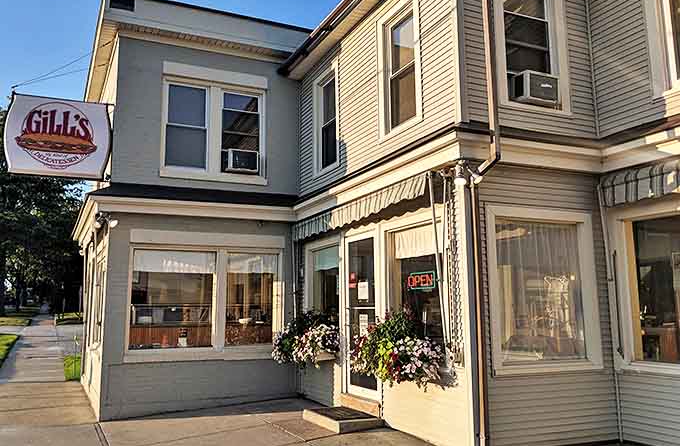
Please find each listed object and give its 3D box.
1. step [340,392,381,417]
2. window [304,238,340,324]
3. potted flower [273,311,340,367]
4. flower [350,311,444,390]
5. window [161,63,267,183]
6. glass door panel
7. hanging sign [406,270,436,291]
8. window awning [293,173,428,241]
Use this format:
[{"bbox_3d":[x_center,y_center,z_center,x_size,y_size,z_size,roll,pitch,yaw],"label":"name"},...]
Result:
[{"bbox_3d":[0.269,2.259,6.586,0.180,0.180,1.060,3,-8,-24],"label":"step"},{"bbox_3d":[-0.248,0.940,8.005,0.150,1.460,1.400,3,-8,-24],"label":"window"},{"bbox_3d":[-0.538,1.685,7.748,0.520,0.730,1.380,3,-8,-24],"label":"potted flower"},{"bbox_3d":[0.538,1.262,5.417,0.480,0.680,1.320,3,-8,-24],"label":"flower"},{"bbox_3d":[-2.016,-1.595,8.657,1.700,1.880,0.150,3,-8,-24],"label":"window"},{"bbox_3d":[0.288,1.152,6.680,0.060,2.040,0.940,3,-8,-24],"label":"glass door panel"},{"bbox_3d":[0.875,0.630,5.757,0.070,0.210,0.560,3,-8,-24],"label":"hanging sign"},{"bbox_3d":[0.097,-0.130,6.892,0.280,0.310,3.900,3,-8,-24],"label":"window awning"}]

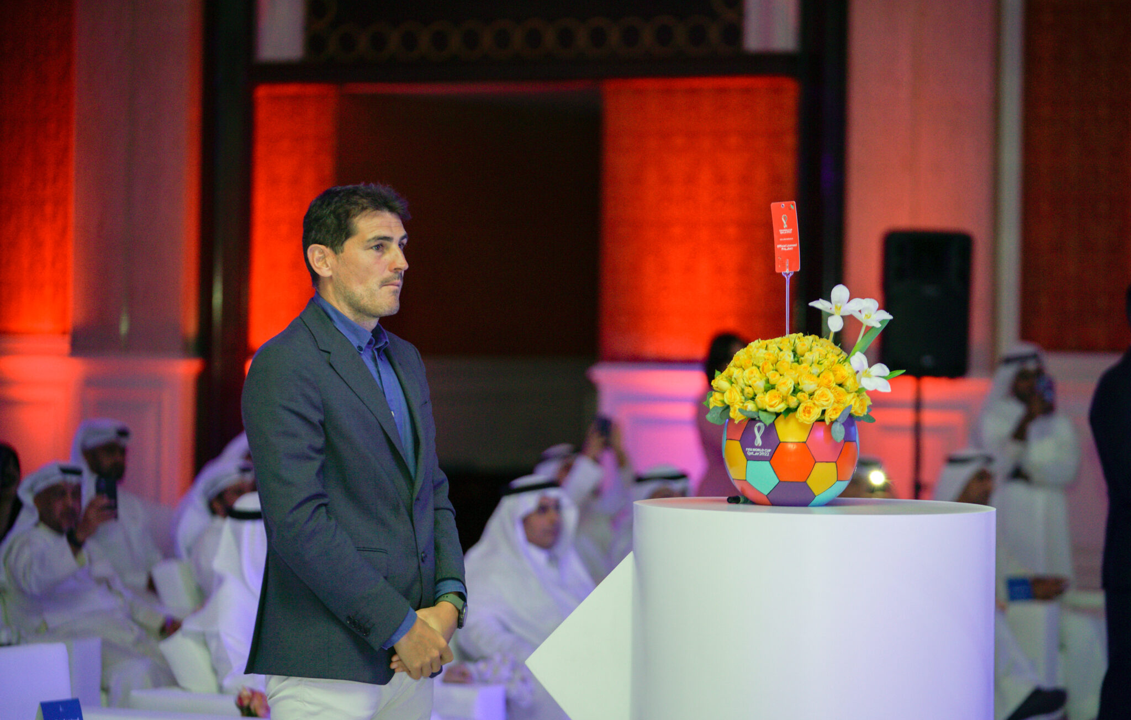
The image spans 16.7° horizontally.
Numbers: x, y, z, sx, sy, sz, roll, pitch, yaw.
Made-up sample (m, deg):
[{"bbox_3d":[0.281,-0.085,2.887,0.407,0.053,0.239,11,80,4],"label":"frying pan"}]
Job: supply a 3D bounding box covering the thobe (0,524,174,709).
[{"bbox_3d":[-1.630,1.009,13.300,0.680,0.950,0.530,1,1,35],"label":"thobe"}]

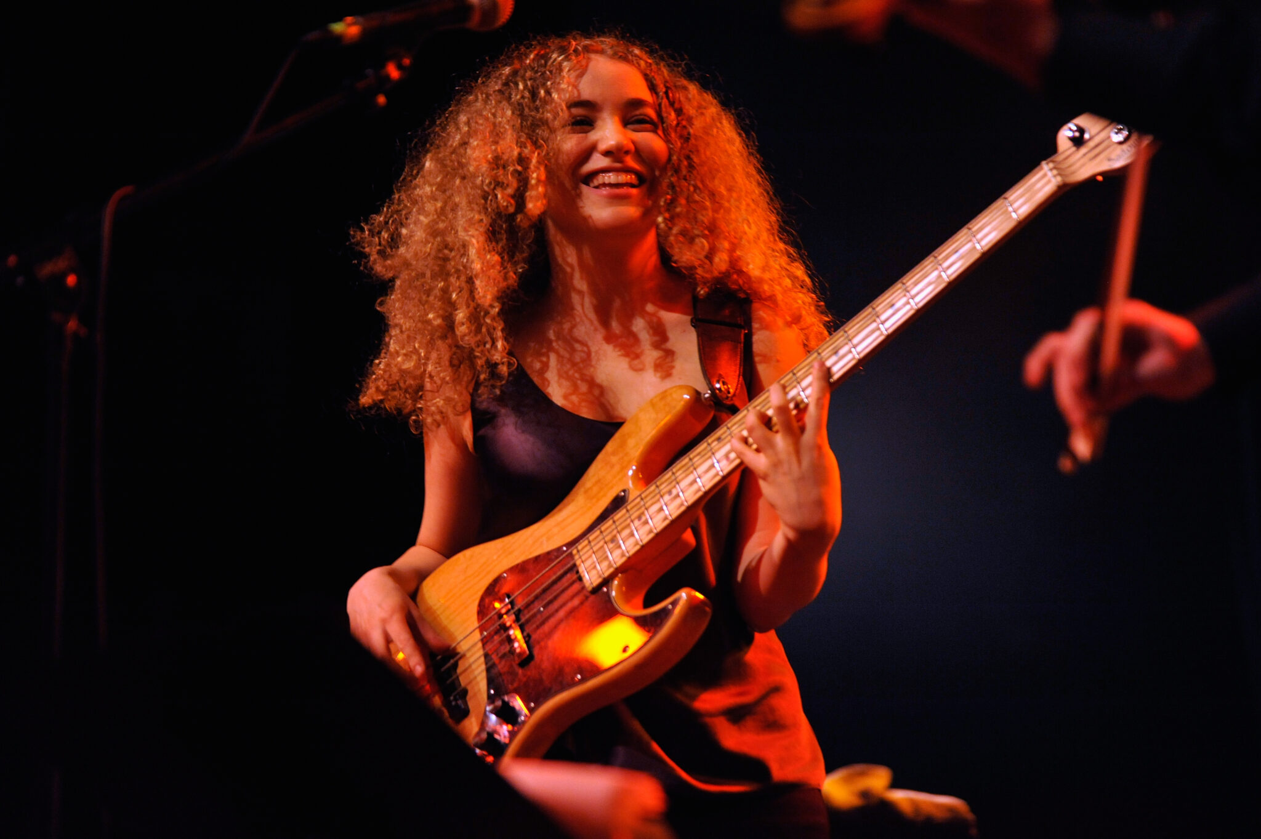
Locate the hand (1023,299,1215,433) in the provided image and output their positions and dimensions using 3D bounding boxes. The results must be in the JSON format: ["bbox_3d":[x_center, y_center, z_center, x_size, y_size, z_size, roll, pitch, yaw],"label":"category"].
[{"bbox_3d":[0.380,-0.041,3.050,0.150,0.105,0.095,2,-8,-11],"label":"hand"}]

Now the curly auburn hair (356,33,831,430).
[{"bbox_3d":[-0.038,-0.196,4.090,0.470,0.400,0.330,1,-8,-9],"label":"curly auburn hair"}]

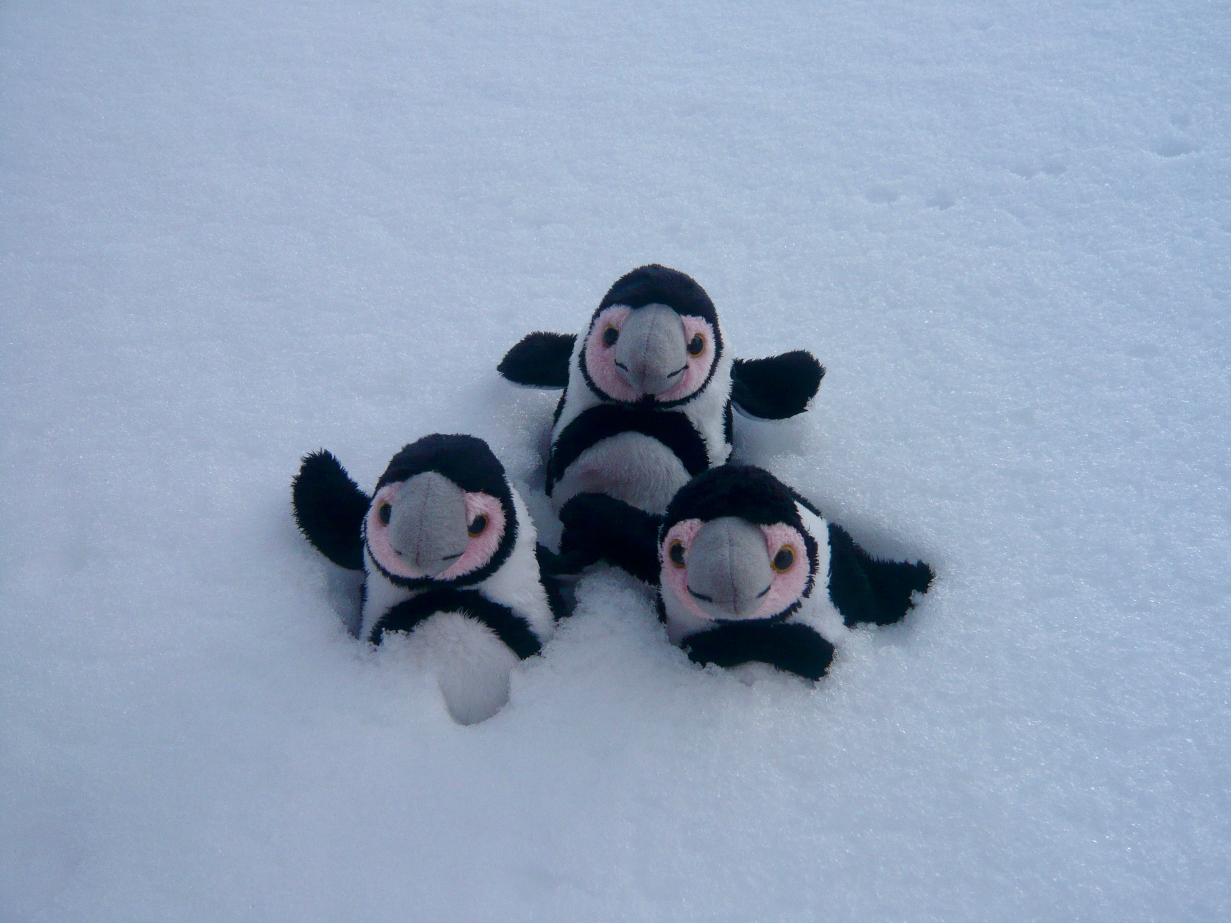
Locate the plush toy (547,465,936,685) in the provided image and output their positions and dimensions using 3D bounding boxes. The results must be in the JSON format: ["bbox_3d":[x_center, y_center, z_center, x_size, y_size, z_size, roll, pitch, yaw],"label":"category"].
[{"bbox_3d":[0.067,0.086,0.583,0.211,0.191,0.126,9,36,9],"label":"plush toy"}]

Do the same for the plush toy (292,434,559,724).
[{"bbox_3d":[-0.097,0.071,0.598,0.177,0.191,0.126,4,31,1],"label":"plush toy"}]

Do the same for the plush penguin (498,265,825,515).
[{"bbox_3d":[0.021,-0.035,0.643,0.203,0.191,0.126,7,31,0],"label":"plush penguin"}]

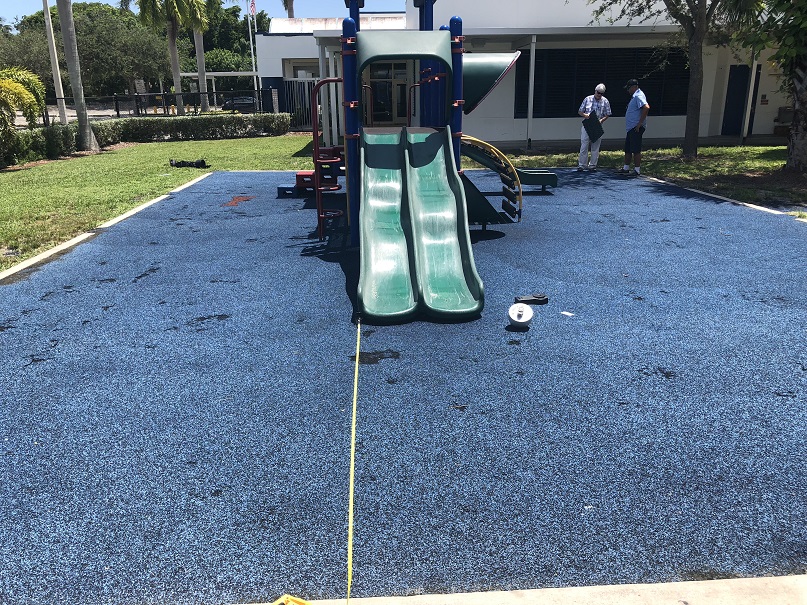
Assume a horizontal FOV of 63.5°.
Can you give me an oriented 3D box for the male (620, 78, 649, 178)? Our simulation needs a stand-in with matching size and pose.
[{"bbox_3d":[4.519,-3.413,12.752,0.540,1.789,0.500,0,17,3],"label":"male"}]

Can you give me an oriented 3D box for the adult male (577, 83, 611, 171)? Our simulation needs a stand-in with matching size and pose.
[{"bbox_3d":[3.938,-3.605,13.478,0.620,1.737,0.420,2,17,7],"label":"adult male"}]

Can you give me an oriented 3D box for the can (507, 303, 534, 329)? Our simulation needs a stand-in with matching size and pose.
[{"bbox_3d":[0.786,0.092,4.354,0.161,0.120,0.161,3,48,10],"label":"can"}]

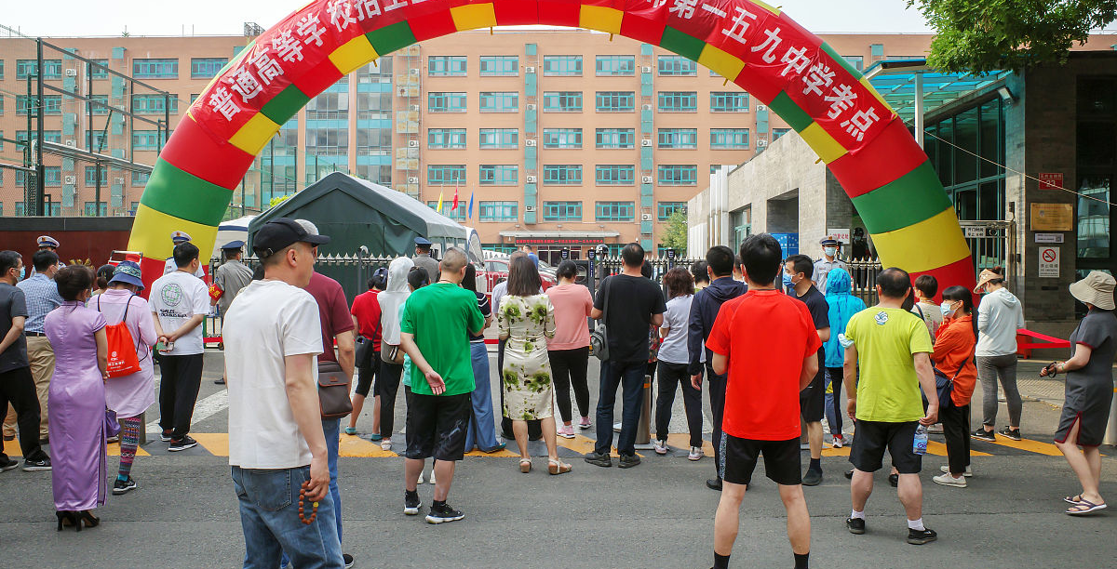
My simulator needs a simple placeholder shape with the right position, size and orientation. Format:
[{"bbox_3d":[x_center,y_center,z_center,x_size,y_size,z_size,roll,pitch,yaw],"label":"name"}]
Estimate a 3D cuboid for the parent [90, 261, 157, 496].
[{"bbox_3d":[-3.082,0.646,6.154,0.500,1.629,0.420,0,1,14],"label":"parent"}]

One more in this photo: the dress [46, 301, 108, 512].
[{"bbox_3d":[-2.942,0.741,5.262,0.390,1.276,0.290,0,2,5],"label":"dress"}]

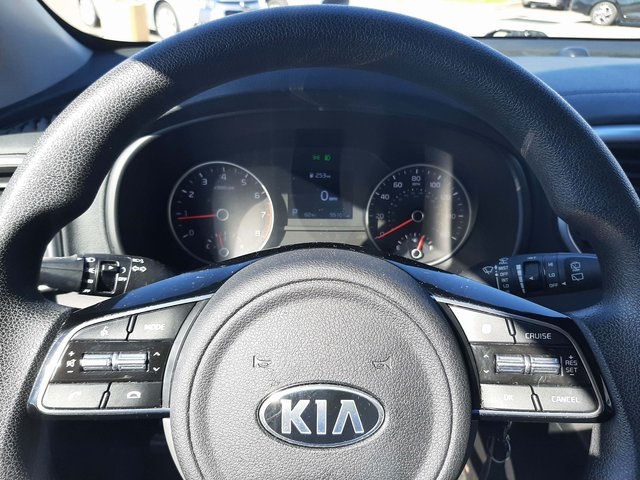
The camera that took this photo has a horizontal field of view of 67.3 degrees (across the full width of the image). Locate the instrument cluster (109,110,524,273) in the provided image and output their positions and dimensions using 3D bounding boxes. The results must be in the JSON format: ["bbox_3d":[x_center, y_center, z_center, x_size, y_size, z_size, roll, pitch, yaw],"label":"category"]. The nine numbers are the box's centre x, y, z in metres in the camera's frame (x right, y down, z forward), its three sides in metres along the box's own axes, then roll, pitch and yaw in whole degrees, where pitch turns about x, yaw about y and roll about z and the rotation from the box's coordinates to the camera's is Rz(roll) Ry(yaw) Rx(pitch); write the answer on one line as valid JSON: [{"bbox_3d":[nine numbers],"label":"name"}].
[{"bbox_3d":[-0.003,-0.039,0.450,0.365,0.150,0.080,0,0,0],"label":"instrument cluster"}]

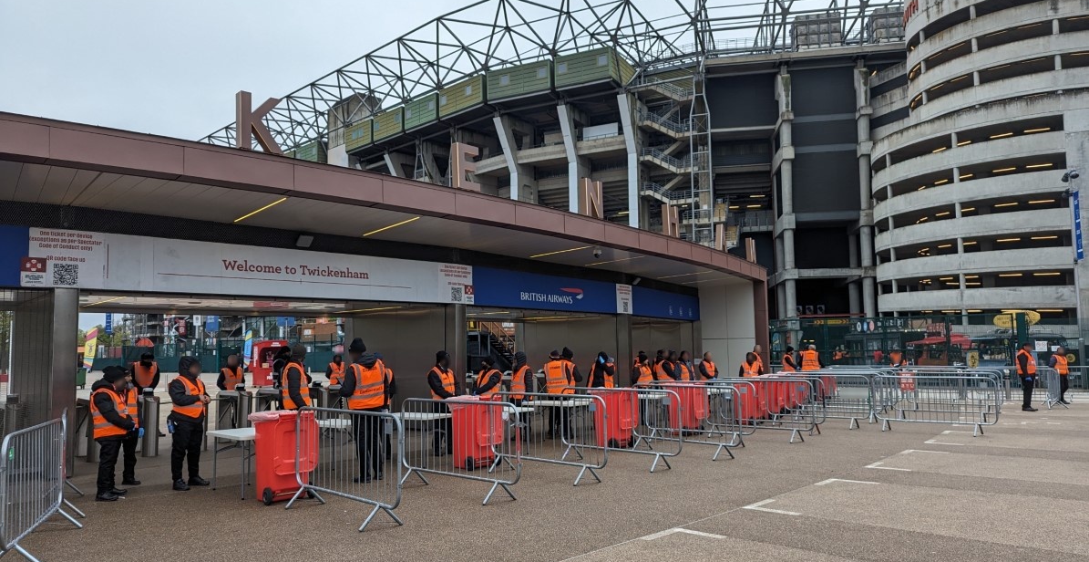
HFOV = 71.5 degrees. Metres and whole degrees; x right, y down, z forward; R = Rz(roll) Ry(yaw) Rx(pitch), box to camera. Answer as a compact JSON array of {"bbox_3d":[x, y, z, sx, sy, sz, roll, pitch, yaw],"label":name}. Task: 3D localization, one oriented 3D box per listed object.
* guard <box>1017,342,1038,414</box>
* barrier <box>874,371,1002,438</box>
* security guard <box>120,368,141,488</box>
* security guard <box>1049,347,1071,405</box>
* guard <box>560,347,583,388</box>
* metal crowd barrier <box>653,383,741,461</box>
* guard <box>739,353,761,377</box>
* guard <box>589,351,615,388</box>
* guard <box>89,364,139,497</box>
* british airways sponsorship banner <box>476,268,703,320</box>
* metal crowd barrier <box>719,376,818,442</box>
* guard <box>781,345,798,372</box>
[{"bbox_3d":[13.154,2.600,20.556,0.420,1.790,0.500,-5,-7,37],"label":"guard"},{"bbox_3d":[7.777,2.490,15.195,2.300,1.116,0.480,-6,-7,42],"label":"barrier"},{"bbox_3d":[-5.645,1.943,10.343,0.380,1.630,0.520,-3,-5,17],"label":"security guard"},{"bbox_3d":[15.116,2.769,22.200,0.540,1.690,0.380,1,-6,-21],"label":"security guard"},{"bbox_3d":[0.528,2.229,15.097,0.520,1.790,0.400,-2,-6,18],"label":"guard"},{"bbox_3d":[2.275,2.281,12.407,0.470,1.130,2.300,3,-7,-40],"label":"metal crowd barrier"},{"bbox_3d":[5.265,2.648,19.330,0.550,1.650,0.420,-2,-6,15],"label":"guard"},{"bbox_3d":[1.242,2.407,16.621,0.550,1.710,0.400,-1,-5,6],"label":"guard"},{"bbox_3d":[-5.301,1.833,9.281,0.460,1.610,0.460,-1,-5,0],"label":"guard"},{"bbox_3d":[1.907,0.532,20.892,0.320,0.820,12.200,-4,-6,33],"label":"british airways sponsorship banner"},{"bbox_3d":[4.030,2.430,14.260,2.260,1.100,0.460,-6,-7,44],"label":"metal crowd barrier"},{"bbox_3d":[7.429,2.854,22.880,0.450,1.730,0.480,-3,-6,18],"label":"guard"}]

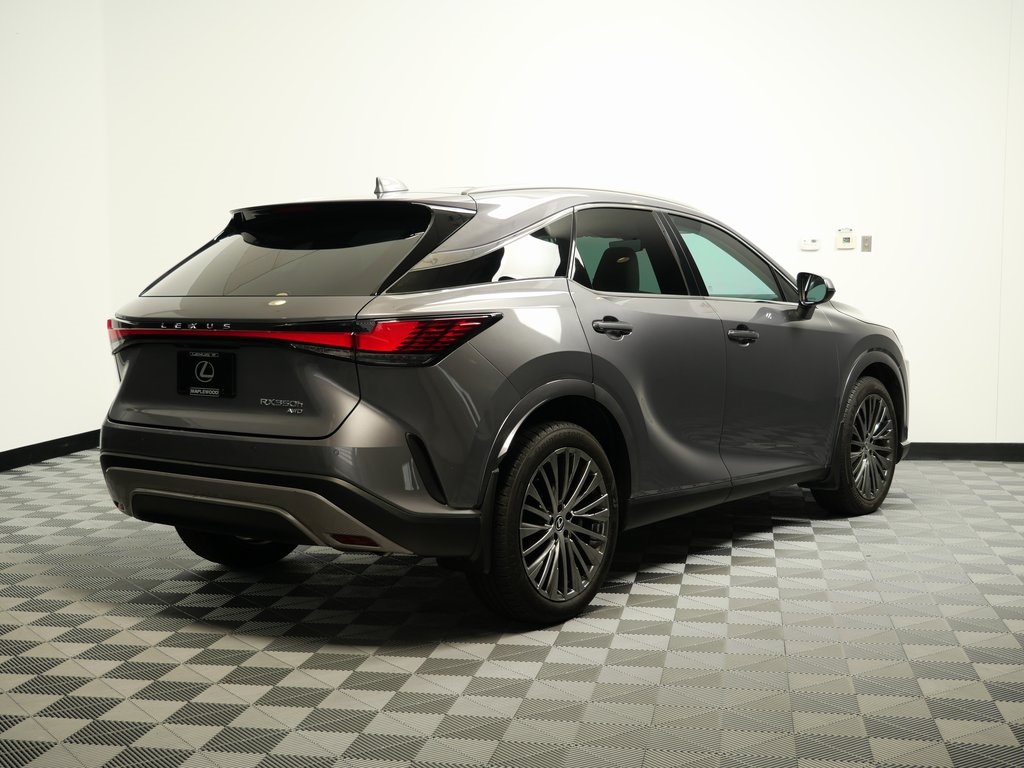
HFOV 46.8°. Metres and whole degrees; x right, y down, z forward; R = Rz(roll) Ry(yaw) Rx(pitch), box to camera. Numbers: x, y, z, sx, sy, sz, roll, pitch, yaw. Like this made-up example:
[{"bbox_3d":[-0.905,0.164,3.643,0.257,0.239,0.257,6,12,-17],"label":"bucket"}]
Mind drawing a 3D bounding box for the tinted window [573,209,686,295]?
[{"bbox_3d":[0.464,-0.553,4.941,0.060,0.400,0.780,-27,-14,39],"label":"tinted window"}]

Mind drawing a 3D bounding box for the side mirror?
[{"bbox_3d":[1.499,-0.435,5.835,0.210,0.220,0.170,2,5,40],"label":"side mirror"}]

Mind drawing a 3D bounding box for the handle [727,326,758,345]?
[{"bbox_3d":[1.048,-0.218,5.374,0.060,0.070,0.260,2,5,40],"label":"handle"}]

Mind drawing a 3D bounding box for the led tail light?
[{"bbox_3d":[-0.933,-0.178,4.452,1.790,0.175,0.610,2,5,40],"label":"led tail light"}]

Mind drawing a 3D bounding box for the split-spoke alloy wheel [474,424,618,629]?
[{"bbox_3d":[0.128,0.514,4.443,0.240,0.755,0.755,2,5,40],"label":"split-spoke alloy wheel"}]

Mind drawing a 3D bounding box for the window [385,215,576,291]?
[{"bbox_3d":[-0.034,-0.494,4.305,1.120,0.380,0.080,-4,-18,-44],"label":"window"}]

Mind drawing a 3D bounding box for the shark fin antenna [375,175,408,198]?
[{"bbox_3d":[-0.501,-0.819,4.939,0.065,0.075,0.155,2,5,40],"label":"shark fin antenna"}]

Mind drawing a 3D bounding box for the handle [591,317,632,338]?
[{"bbox_3d":[0.387,-0.217,4.576,0.060,0.070,0.250,2,5,40],"label":"handle"}]

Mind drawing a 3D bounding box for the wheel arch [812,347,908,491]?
[{"bbox_3d":[1.932,0.119,6.535,0.160,0.600,1.080,2,5,40],"label":"wheel arch"}]

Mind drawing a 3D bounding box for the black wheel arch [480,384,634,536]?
[{"bbox_3d":[0.148,0.231,4.366,0.140,0.500,0.980,2,5,40],"label":"black wheel arch"}]

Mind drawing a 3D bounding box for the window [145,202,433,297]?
[{"bbox_3d":[-0.860,-0.504,4.523,1.380,0.090,0.530,2,44,40],"label":"window"}]

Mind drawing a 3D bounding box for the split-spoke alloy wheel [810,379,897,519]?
[{"bbox_3d":[1.930,0.345,6.638,0.240,0.755,0.755,2,5,40],"label":"split-spoke alloy wheel"}]

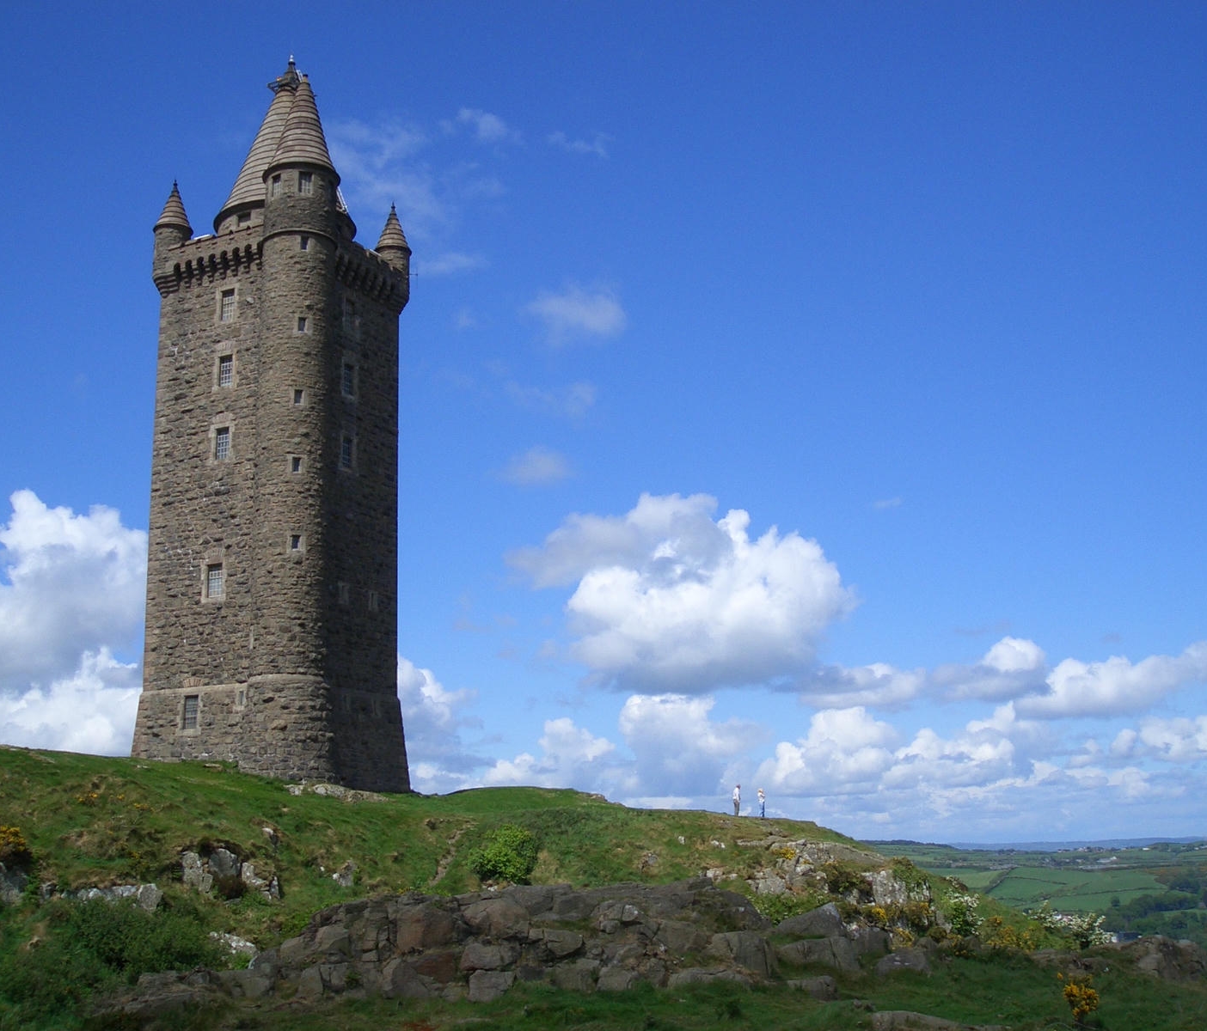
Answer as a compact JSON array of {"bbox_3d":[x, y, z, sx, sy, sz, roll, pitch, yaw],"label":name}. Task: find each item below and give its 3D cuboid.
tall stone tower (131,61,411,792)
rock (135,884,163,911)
[{"bbox_3d":[-16.689,-6.046,74.558,11.040,40.800,11.040,-8,-15,26],"label":"tall stone tower"},{"bbox_3d":[-10.340,8.700,32.578,0.634,0.634,0.475,3,-14,-17],"label":"rock"}]

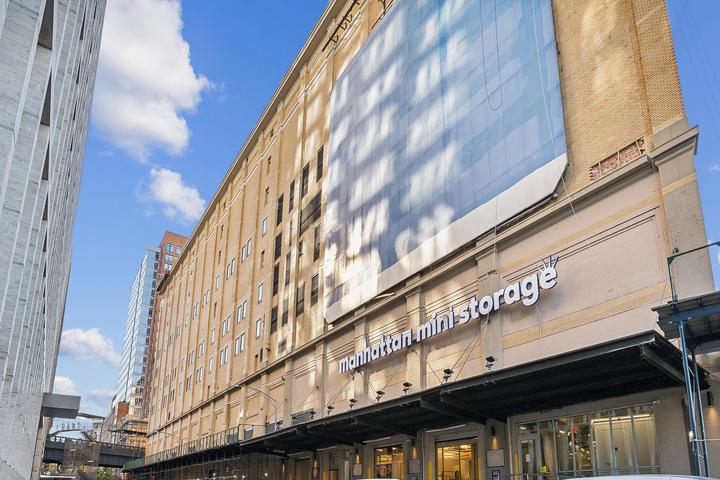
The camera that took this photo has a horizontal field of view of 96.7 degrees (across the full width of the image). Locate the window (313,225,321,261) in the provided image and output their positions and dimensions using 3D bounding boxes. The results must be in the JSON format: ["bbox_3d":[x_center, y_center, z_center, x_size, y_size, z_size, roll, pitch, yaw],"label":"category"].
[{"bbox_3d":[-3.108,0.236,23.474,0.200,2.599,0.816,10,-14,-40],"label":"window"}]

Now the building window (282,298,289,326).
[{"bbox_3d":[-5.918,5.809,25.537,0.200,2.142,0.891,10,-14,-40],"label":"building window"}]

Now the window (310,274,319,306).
[{"bbox_3d":[-3.186,3.608,22.852,0.200,2.139,0.884,10,-14,-40],"label":"window"}]

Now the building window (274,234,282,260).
[{"bbox_3d":[-7.106,0.629,28.001,0.200,2.186,0.995,10,-14,-40],"label":"building window"}]

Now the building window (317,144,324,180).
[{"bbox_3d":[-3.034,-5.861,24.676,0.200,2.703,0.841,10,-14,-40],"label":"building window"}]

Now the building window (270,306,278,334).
[{"bbox_3d":[-7.111,6.756,26.714,0.200,2.213,0.985,10,-14,-40],"label":"building window"}]

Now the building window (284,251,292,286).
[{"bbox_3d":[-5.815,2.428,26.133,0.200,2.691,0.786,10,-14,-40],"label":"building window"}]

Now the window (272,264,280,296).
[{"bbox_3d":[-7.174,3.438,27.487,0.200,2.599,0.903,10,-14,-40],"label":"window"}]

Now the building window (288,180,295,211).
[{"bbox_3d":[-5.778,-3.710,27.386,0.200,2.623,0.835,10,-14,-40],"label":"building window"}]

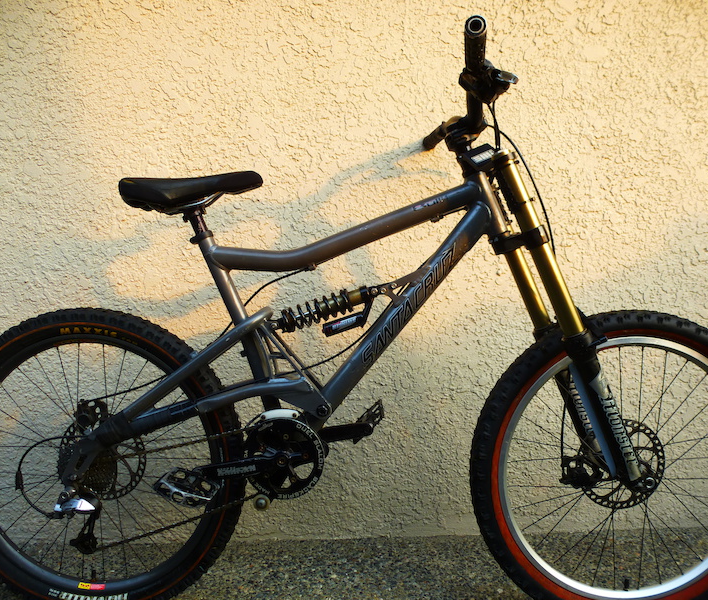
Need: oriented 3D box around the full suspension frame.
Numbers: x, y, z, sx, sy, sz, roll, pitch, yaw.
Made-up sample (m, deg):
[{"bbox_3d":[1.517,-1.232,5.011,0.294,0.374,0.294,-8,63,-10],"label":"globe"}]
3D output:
[{"bbox_3d":[-0.003,0.052,1.163,1.170,0.700,0.200,0,3,1],"label":"full suspension frame"}]

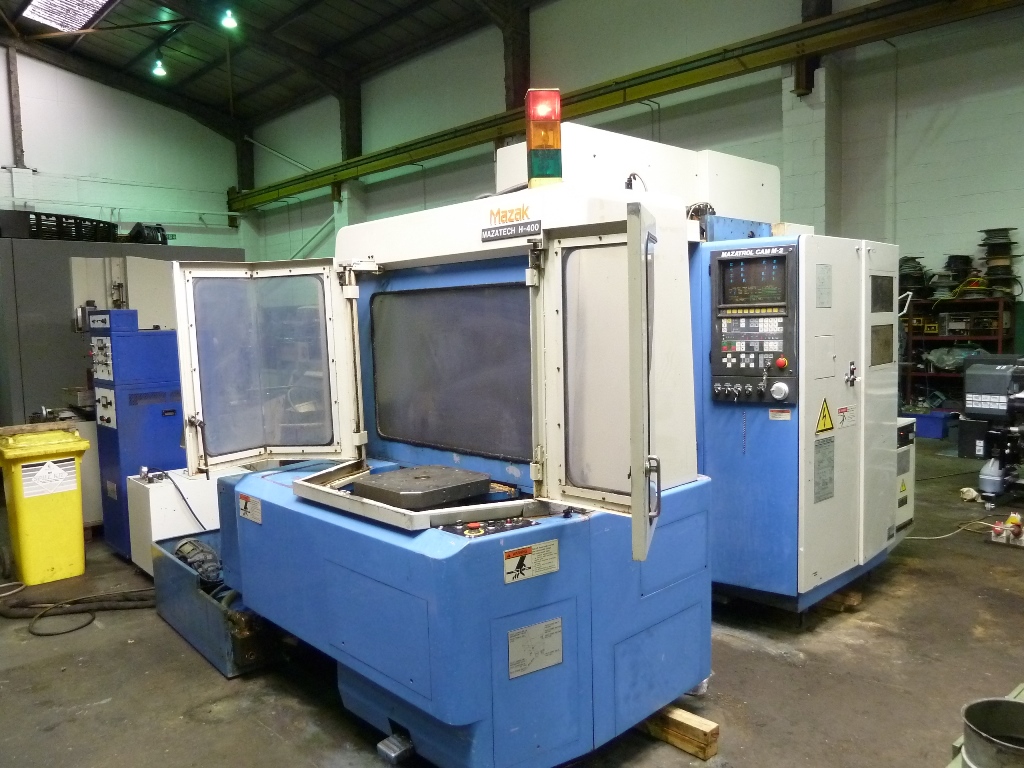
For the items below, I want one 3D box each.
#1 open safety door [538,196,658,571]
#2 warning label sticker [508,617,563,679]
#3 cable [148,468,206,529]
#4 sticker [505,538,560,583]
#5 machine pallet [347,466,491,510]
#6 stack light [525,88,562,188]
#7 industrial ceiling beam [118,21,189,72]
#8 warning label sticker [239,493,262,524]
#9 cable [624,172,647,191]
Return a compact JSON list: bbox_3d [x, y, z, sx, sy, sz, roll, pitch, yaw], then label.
[{"bbox_3d":[0.260,-0.030,2.059,0.241,0.845,0.678,-3,5,-19],"label":"open safety door"},{"bbox_3d":[0.076,0.814,2.281,0.199,0.147,0.003,-5,6,-32],"label":"warning label sticker"},{"bbox_3d":[-2.088,0.726,4.622,0.260,0.340,0.160,-6,7,-43],"label":"cable"},{"bbox_3d":[0.063,0.541,2.255,0.197,0.097,0.003,-5,6,-32],"label":"sticker"},{"bbox_3d":[-0.327,0.373,2.712,0.400,0.055,0.400,-6,7,-43],"label":"machine pallet"},{"bbox_3d":[0.106,-0.805,2.450,0.102,0.315,0.102,-2,5,-5],"label":"stack light"},{"bbox_3d":[-8.138,-7.681,16.881,4.800,0.200,0.120,3,7,44],"label":"industrial ceiling beam"},{"bbox_3d":[-1.053,0.504,2.982,0.003,0.100,0.200,-6,7,-43],"label":"warning label sticker"},{"bbox_3d":[0.418,-0.681,2.500,0.075,0.065,0.030,-2,5,-6],"label":"cable"}]

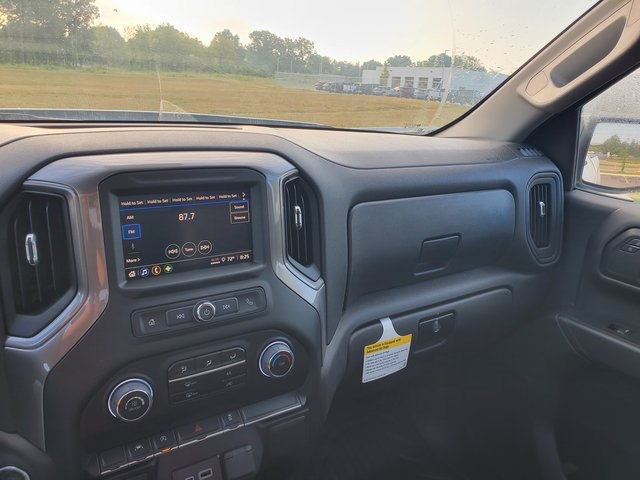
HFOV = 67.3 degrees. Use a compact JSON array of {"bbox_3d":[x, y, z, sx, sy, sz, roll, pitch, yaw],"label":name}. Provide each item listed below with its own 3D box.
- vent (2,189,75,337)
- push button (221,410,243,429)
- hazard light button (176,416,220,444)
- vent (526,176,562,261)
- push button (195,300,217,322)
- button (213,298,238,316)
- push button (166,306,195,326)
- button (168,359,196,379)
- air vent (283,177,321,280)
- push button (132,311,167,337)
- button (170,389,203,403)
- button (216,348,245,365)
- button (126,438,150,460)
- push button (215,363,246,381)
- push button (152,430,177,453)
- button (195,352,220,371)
[{"bbox_3d":[-0.287,0.022,0.493,0.060,0.145,0.035,-7,9,-33],"label":"vent"},{"bbox_3d":[-0.111,0.222,0.595,0.027,0.018,0.008,-7,-20,-33],"label":"push button"},{"bbox_3d":[-0.146,0.231,0.582,0.050,0.012,0.018,-7,62,-33],"label":"hazard light button"},{"bbox_3d":[0.439,-0.043,0.960,0.097,0.172,0.035,-3,7,-23],"label":"vent"},{"bbox_3d":[-0.133,0.084,0.561,0.022,0.022,0.012,-7,6,-33],"label":"push button"},{"bbox_3d":[-0.112,0.080,0.570,0.031,0.017,0.008,-7,4,-33],"label":"button"},{"bbox_3d":[-0.157,0.085,0.540,0.031,0.018,0.008,-7,4,-33],"label":"push button"},{"bbox_3d":[-0.156,0.145,0.543,0.030,0.019,0.008,-7,14,-33],"label":"button"},{"bbox_3d":[-0.029,-0.011,0.661,0.060,0.142,0.035,-7,9,-33],"label":"air vent"},{"bbox_3d":[-0.185,0.089,0.522,0.036,0.019,0.008,-7,4,-33],"label":"push button"},{"bbox_3d":[-0.155,0.182,0.561,0.039,0.011,0.008,-7,9,-33],"label":"button"},{"bbox_3d":[-0.105,0.139,0.576,0.033,0.018,0.008,-7,14,-33],"label":"button"},{"bbox_3d":[-0.202,0.234,0.534,0.026,0.017,0.008,-7,-20,-33],"label":"button"},{"bbox_3d":[-0.112,0.161,0.588,0.042,0.013,0.008,-7,9,-33],"label":"push button"},{"bbox_3d":[-0.179,0.232,0.549,0.026,0.017,0.008,-7,-20,-33],"label":"push button"},{"bbox_3d":[-0.134,0.146,0.572,0.030,0.018,0.008,-7,9,-33],"label":"button"}]

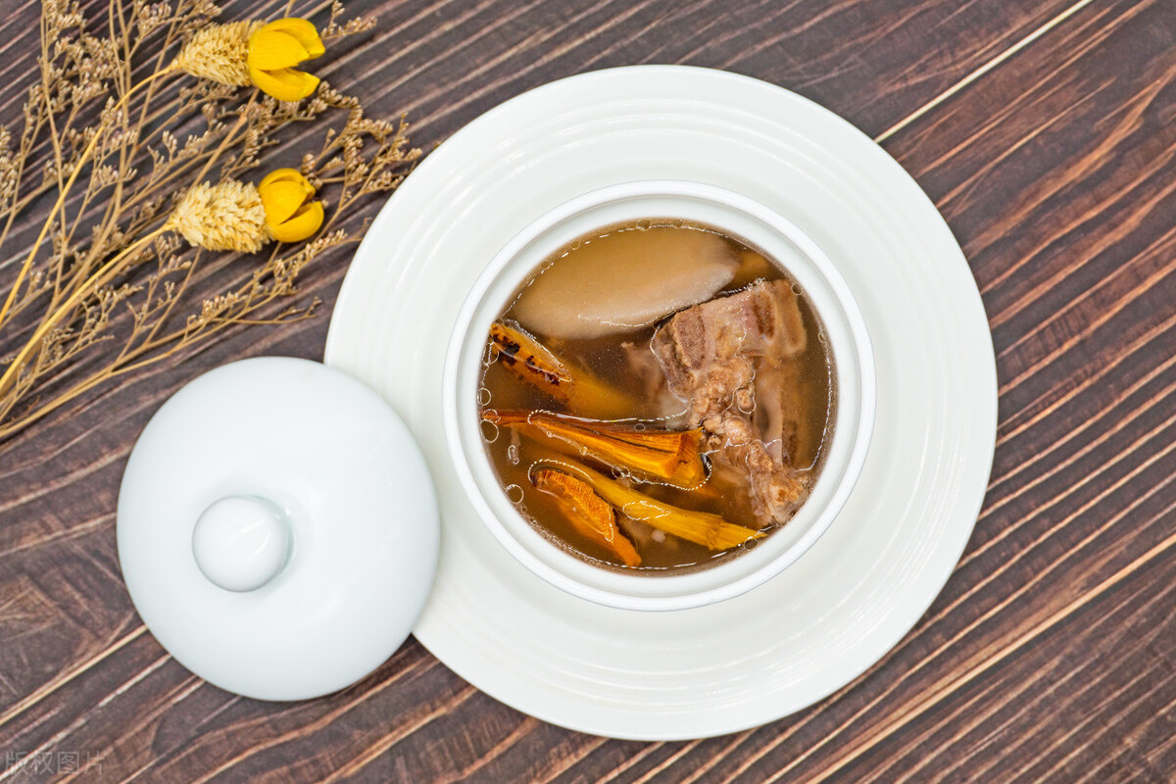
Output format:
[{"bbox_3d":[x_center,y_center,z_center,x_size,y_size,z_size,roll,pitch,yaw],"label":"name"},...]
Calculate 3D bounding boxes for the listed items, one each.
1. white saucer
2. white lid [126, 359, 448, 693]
[{"bbox_3d":[0.022,0.004,0.602,0.203,0.022,0.203,0,88,1],"label":"white saucer"},{"bbox_3d":[-0.101,0.043,0.583,0.106,0.041,0.106,1,93,13],"label":"white lid"}]

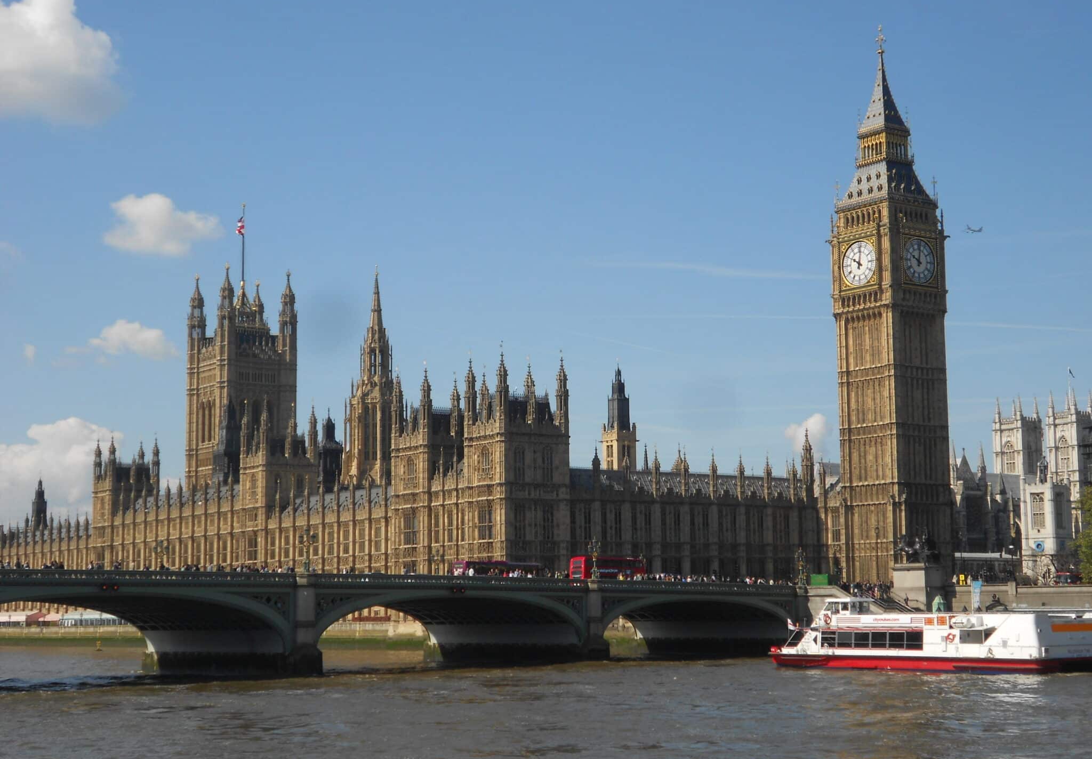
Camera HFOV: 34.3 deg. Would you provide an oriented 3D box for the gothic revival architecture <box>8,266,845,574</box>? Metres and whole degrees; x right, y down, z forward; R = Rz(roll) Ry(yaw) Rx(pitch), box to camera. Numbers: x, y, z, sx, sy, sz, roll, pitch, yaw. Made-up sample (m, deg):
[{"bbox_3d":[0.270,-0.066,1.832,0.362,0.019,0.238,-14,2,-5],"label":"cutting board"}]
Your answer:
[{"bbox_3d":[-43.860,2.422,393.254,93.000,98.000,268.000,4,-9,-35],"label":"gothic revival architecture"}]

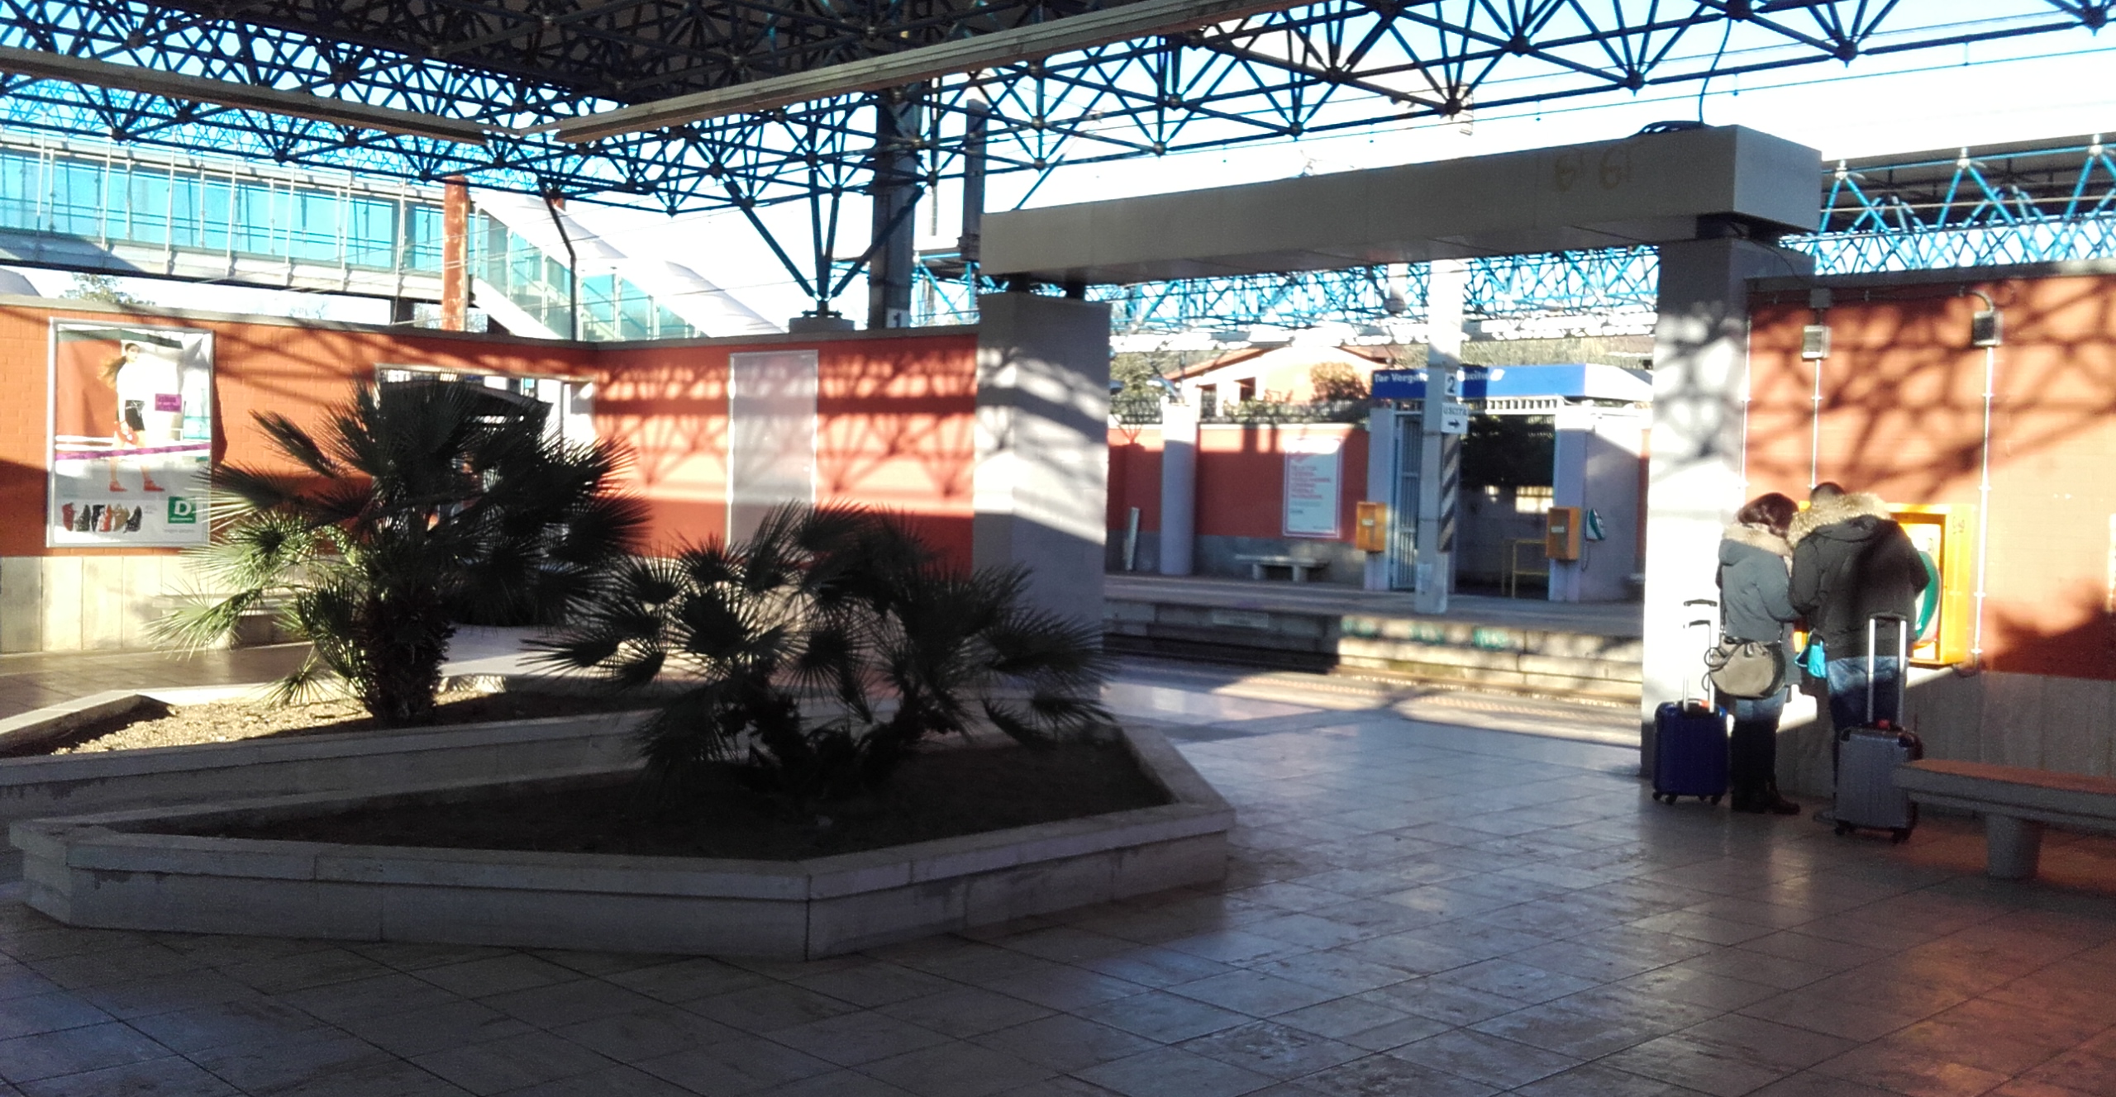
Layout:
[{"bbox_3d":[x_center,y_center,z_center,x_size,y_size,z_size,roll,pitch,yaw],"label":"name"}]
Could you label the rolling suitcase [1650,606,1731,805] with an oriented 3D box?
[{"bbox_3d":[3.367,0.806,9.392,0.340,1.090,0.220,1,2,-8],"label":"rolling suitcase"}]

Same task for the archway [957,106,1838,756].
[{"bbox_3d":[1.907,-0.632,12.227,5.920,3.700,0.990,3,3,43],"label":"archway"}]

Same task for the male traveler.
[{"bbox_3d":[4.064,0.514,8.965,0.660,1.740,0.500,1,2,-5],"label":"male traveler"}]

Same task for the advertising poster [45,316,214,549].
[{"bbox_3d":[-7.865,-0.961,15.000,1.330,1.910,0.070,0,3,-44],"label":"advertising poster"}]

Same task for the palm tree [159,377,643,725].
[{"bbox_3d":[-3.586,0.004,9.600,2.500,1.860,2.350,2,2,0],"label":"palm tree"}]

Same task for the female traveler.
[{"bbox_3d":[3.654,0.529,9.230,0.410,1.670,0.450,0,2,-38],"label":"female traveler"}]

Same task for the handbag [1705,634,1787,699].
[{"bbox_3d":[3.578,0.615,9.200,0.400,0.340,0.180,3,2,35],"label":"handbag"}]

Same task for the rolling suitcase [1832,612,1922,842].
[{"bbox_3d":[3.983,0.854,8.617,0.360,1.080,0.240,3,3,43],"label":"rolling suitcase"}]

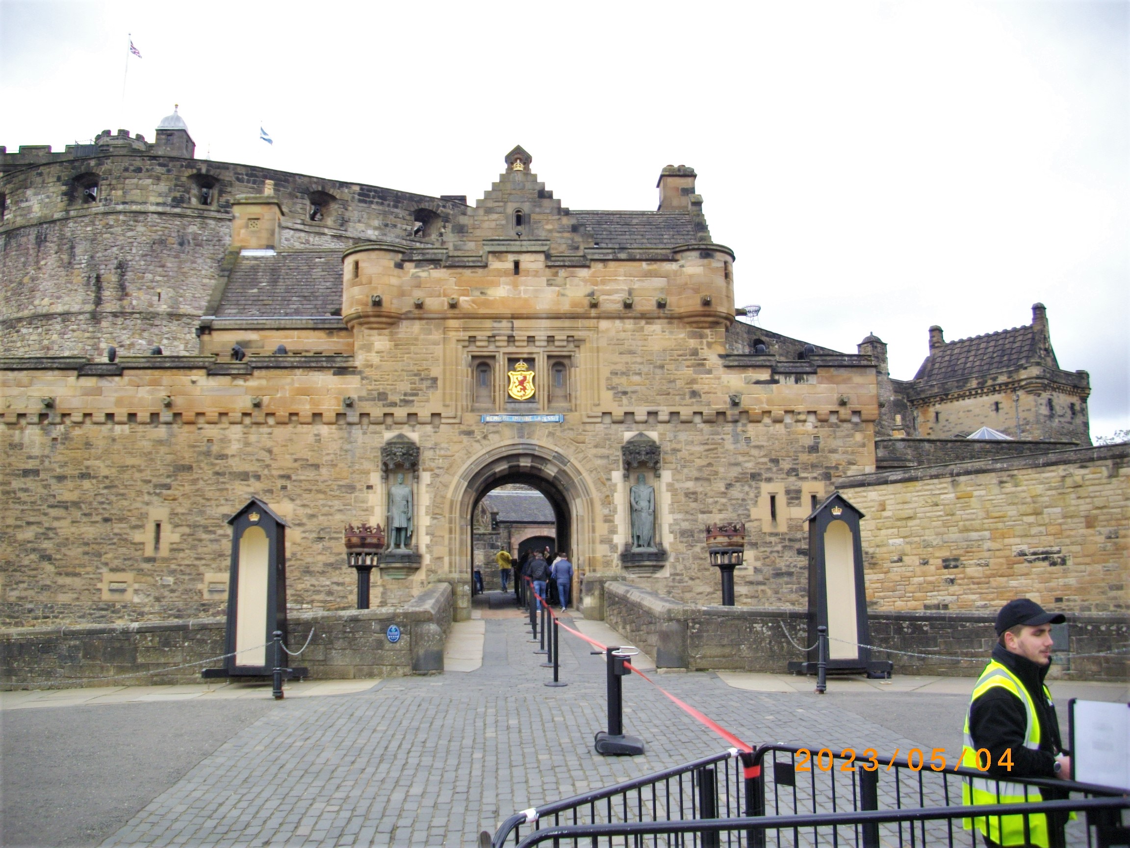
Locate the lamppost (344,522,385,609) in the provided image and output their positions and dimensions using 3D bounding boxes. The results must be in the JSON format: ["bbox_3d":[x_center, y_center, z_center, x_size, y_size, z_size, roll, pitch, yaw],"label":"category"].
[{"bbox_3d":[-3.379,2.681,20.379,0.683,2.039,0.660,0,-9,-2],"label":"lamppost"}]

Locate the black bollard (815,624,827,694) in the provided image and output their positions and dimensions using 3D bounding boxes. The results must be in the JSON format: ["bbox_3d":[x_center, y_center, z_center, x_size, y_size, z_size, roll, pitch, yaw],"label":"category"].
[{"bbox_3d":[3.578,3.275,16.822,0.149,0.966,0.140,0,-9,-2],"label":"black bollard"}]

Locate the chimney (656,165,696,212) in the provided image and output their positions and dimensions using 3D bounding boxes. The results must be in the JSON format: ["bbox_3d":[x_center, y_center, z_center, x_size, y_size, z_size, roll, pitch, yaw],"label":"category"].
[{"bbox_3d":[4.092,-8.472,43.892,1.353,1.974,1.350,0,-9,-2],"label":"chimney"}]

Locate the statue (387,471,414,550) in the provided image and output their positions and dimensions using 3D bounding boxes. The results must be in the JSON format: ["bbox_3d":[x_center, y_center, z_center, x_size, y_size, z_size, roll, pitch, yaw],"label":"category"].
[{"bbox_3d":[-5.007,2.639,36.731,0.802,2.364,0.600,0,-9,-2],"label":"statue"}]

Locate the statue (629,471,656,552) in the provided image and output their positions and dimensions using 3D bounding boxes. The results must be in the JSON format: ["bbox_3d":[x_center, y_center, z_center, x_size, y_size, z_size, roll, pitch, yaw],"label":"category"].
[{"bbox_3d":[2.364,2.669,36.966,0.813,2.406,0.600,0,-9,-2],"label":"statue"}]

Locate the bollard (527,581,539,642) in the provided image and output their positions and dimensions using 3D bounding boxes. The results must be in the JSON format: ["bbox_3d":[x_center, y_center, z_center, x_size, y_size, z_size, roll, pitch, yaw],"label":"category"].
[{"bbox_3d":[-0.618,3.975,24.875,0.327,1.032,0.340,0,-9,-2],"label":"bollard"}]

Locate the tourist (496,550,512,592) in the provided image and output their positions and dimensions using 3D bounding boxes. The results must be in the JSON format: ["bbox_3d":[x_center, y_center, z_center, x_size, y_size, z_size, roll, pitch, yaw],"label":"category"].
[{"bbox_3d":[-2.310,5.569,46.130,0.606,1.691,0.400,-1,-9,7],"label":"tourist"}]

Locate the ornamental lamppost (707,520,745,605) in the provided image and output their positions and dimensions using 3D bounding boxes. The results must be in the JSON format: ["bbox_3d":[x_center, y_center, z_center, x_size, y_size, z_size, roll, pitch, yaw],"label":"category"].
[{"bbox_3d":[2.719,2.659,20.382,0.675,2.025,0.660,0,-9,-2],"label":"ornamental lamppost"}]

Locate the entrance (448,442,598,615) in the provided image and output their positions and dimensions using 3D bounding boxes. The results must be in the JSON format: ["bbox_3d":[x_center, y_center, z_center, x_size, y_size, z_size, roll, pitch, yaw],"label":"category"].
[{"bbox_3d":[-1.320,3.102,37.235,4.732,5.246,1.300,0,-9,-2],"label":"entrance"}]

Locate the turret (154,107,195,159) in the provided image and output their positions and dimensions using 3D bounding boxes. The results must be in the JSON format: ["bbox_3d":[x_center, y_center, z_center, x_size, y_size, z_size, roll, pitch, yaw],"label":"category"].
[{"bbox_3d":[-29.632,-21.743,90.971,2.502,4.553,3.000,0,-9,-2],"label":"turret"}]

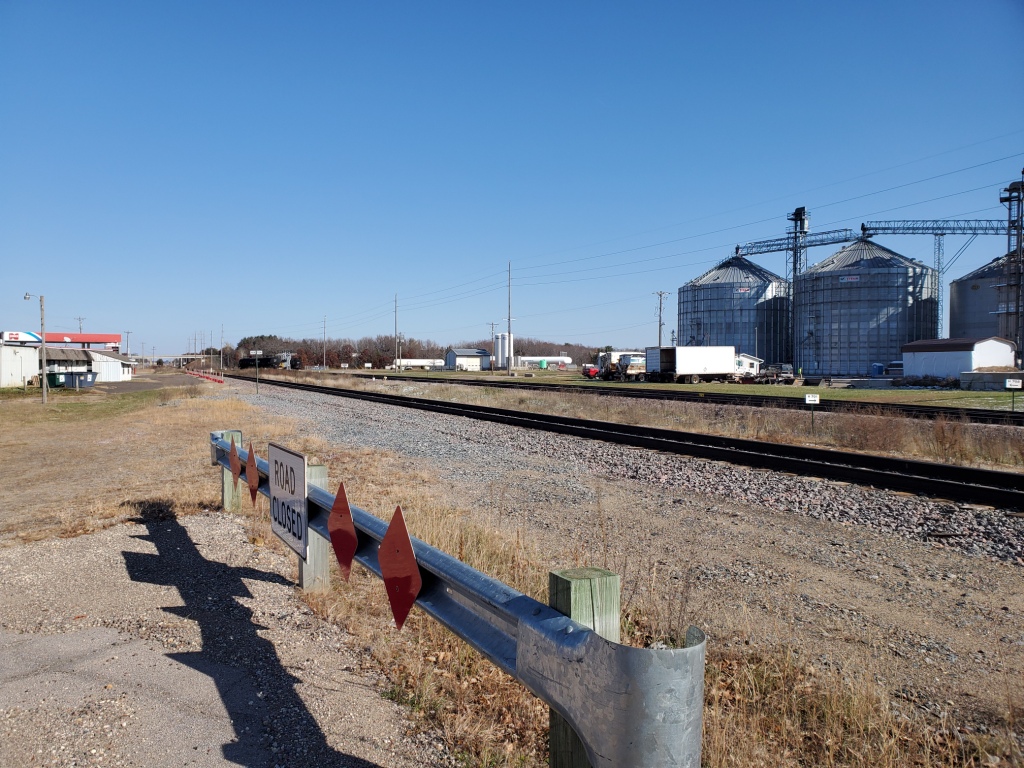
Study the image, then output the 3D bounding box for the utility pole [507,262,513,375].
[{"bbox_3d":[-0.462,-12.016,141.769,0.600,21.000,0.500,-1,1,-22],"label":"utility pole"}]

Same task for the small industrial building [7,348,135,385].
[{"bbox_3d":[-49.089,-2.050,85.976,11.400,3.800,8.000,-1,1,-22],"label":"small industrial building"}]

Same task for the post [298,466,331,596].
[{"bbox_3d":[-1.436,1.043,5.624,0.190,0.905,0.145,-1,1,-30],"label":"post"}]

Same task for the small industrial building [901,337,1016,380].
[{"bbox_3d":[46.218,-2.511,79.664,6.300,4.400,8.000,-1,1,-22],"label":"small industrial building"}]

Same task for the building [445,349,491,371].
[{"bbox_3d":[-13.018,-6.722,224.906,10.100,6.500,9.400,-1,1,-22],"label":"building"}]

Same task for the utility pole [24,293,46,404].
[{"bbox_3d":[-21.538,-1.619,34.773,0.950,5.000,0.220,0,1,0],"label":"utility pole"}]

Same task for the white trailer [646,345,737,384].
[{"bbox_3d":[19.379,-2.035,83.475,9.300,3.900,2.600,-1,1,-22],"label":"white trailer"}]

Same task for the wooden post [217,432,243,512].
[{"bbox_3d":[-3.119,0.974,8.524,0.195,0.895,0.145,-1,1,-30],"label":"wooden post"}]

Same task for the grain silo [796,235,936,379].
[{"bbox_3d":[61.832,-13.583,134.847,23.000,23.800,23.000,0,1,0],"label":"grain silo"}]

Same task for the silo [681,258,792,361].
[{"bbox_3d":[45.738,-14.065,156.647,23.000,23.800,23.000,0,1,0],"label":"silo"}]

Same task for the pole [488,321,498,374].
[{"bbox_3d":[-3.623,-6.842,148.885,2.100,10.300,0.500,-1,1,-22],"label":"pole"}]

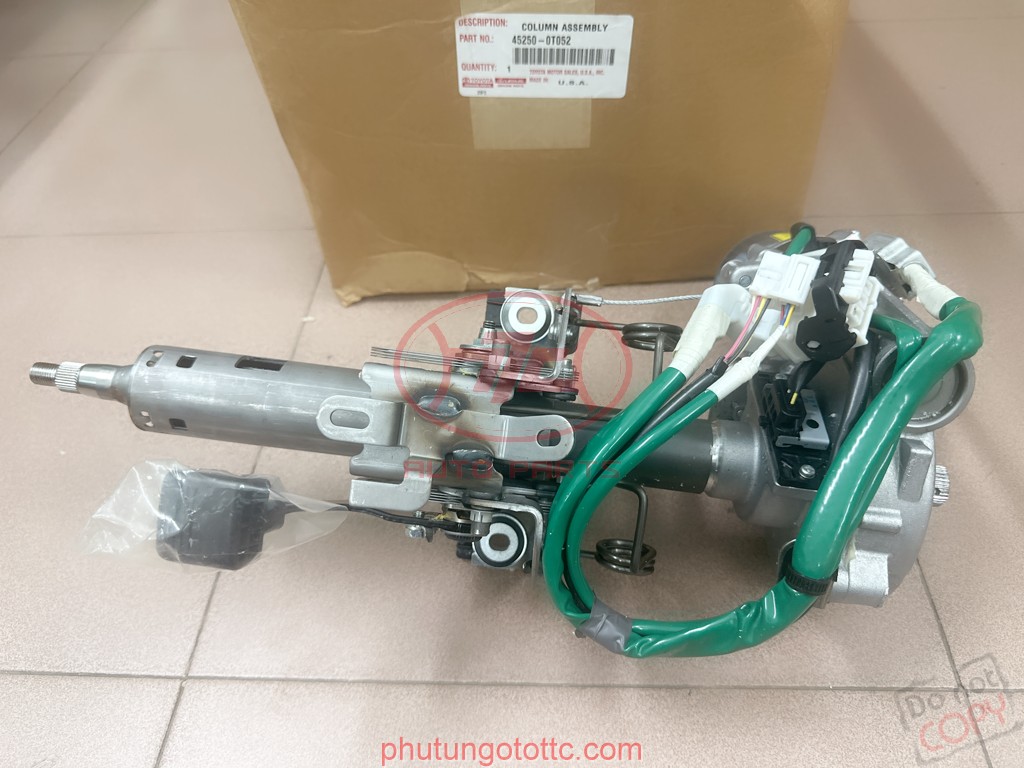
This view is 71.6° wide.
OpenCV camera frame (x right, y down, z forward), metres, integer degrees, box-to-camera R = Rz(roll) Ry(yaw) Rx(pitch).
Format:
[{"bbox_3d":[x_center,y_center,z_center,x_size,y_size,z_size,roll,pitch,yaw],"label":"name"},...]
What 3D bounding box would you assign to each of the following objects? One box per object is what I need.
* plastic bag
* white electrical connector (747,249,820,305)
[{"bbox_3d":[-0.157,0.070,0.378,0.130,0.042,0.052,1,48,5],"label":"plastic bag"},{"bbox_3d":[0.163,-0.061,0.421,0.033,0.013,0.028,19,80,32],"label":"white electrical connector"}]

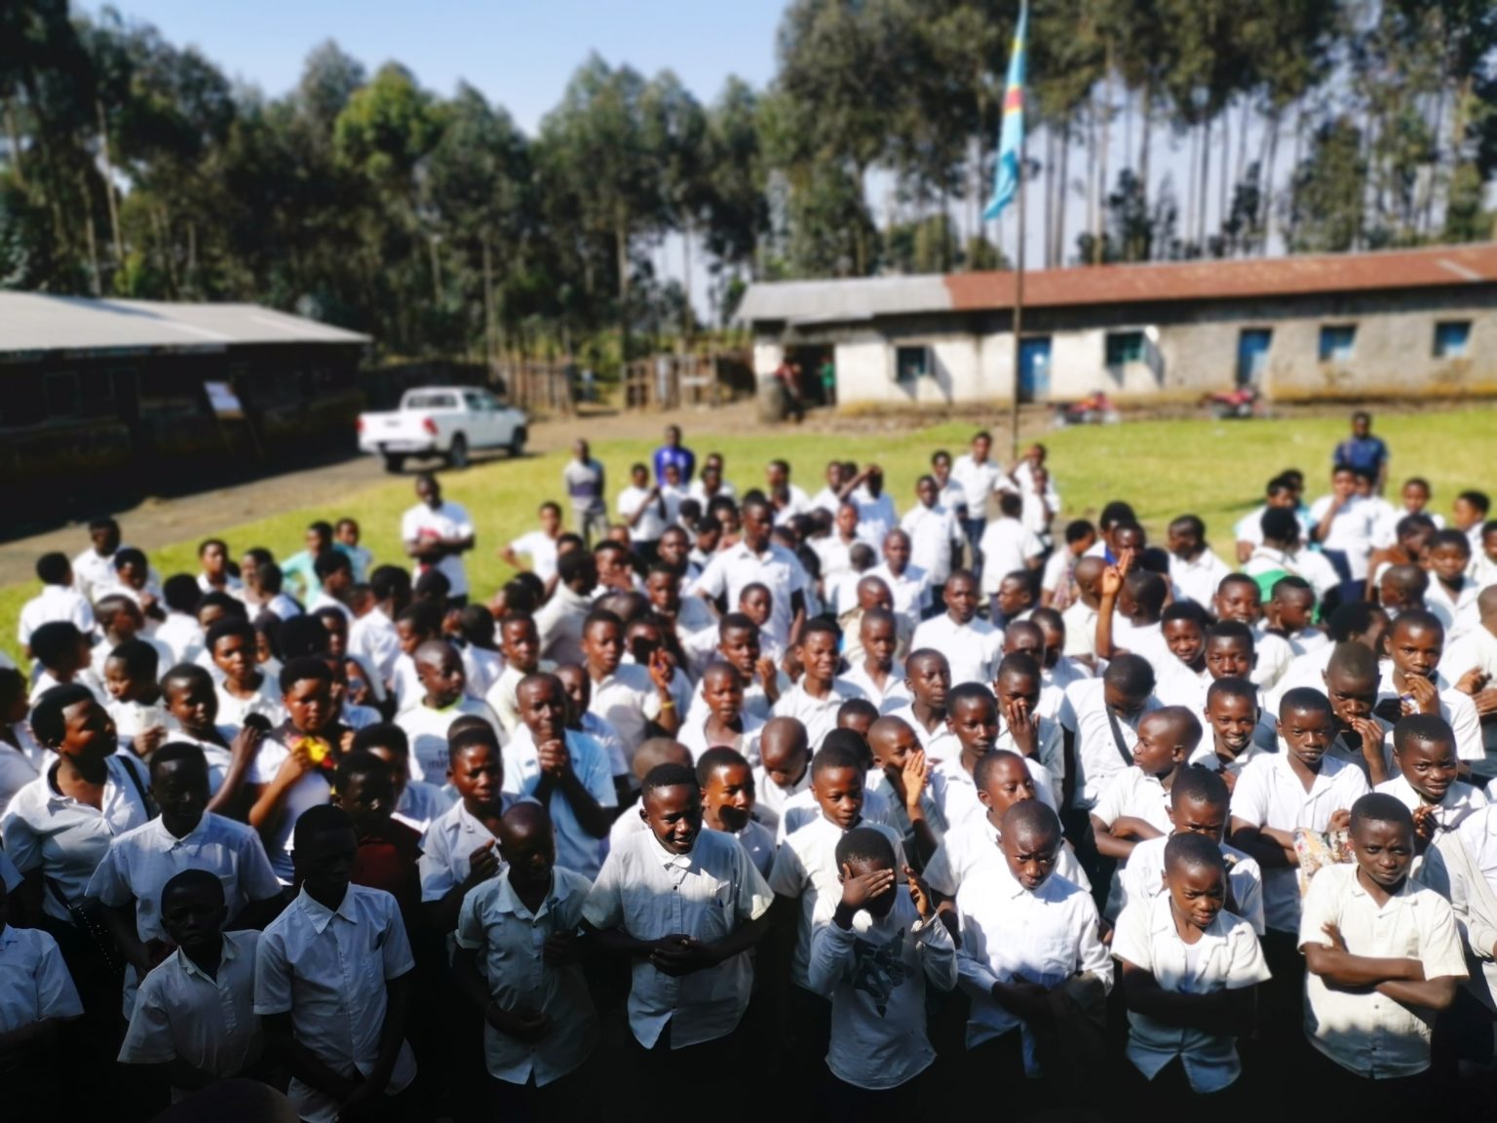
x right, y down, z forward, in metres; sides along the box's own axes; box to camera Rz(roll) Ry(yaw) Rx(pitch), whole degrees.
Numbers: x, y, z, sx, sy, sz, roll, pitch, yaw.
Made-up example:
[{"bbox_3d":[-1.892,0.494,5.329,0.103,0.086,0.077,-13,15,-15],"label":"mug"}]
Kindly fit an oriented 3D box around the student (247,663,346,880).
[{"bbox_3d":[-1.431,1.048,3.925,0.430,1.500,0.320,-10,14,-38],"label":"student"}]

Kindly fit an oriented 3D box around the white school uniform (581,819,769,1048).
[{"bbox_3d":[-0.168,0.982,3.106,0.480,0.610,0.270,-2,11,-2],"label":"white school uniform"}]

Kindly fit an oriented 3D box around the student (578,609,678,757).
[{"bbox_3d":[-0.501,0.926,4.668,0.410,1.515,0.320,-1,11,0],"label":"student"}]

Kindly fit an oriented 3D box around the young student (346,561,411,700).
[{"bbox_3d":[-1.677,0.775,5.443,0.300,1.550,0.420,-10,14,-39],"label":"young student"}]

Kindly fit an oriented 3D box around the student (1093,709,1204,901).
[{"bbox_3d":[1.247,1.152,3.657,0.410,1.463,0.300,0,10,5],"label":"student"}]

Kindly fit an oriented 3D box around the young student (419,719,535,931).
[{"bbox_3d":[-0.737,1.192,3.461,0.400,1.514,0.280,-7,12,-29],"label":"young student"}]

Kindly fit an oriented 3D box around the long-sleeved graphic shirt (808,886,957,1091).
[{"bbox_3d":[0.346,1.102,3.012,0.385,0.540,0.300,1,11,6],"label":"long-sleeved graphic shirt"}]

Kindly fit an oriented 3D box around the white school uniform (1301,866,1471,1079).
[{"bbox_3d":[1.587,1.049,2.954,0.420,0.549,0.270,5,13,26],"label":"white school uniform"}]

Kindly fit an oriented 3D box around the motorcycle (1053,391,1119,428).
[{"bbox_3d":[9.523,-4.345,32.904,1.930,1.050,0.740,0,11,7],"label":"motorcycle"}]

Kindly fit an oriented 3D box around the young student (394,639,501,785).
[{"bbox_3d":[-1.025,0.994,4.136,0.410,1.480,0.260,-6,11,-23],"label":"young student"}]

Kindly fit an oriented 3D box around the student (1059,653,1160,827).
[{"bbox_3d":[1.267,1.055,4.012,0.420,1.530,0.300,2,10,15],"label":"student"}]

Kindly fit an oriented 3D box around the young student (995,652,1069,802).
[{"bbox_3d":[0.919,1.020,3.984,0.400,1.460,0.310,0,11,6],"label":"young student"}]

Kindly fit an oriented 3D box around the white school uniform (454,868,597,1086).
[{"bbox_3d":[-0.588,1.101,3.100,0.390,0.600,0.240,-4,11,-13],"label":"white school uniform"}]

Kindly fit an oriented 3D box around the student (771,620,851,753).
[{"bbox_3d":[0.281,0.918,4.489,0.390,1.440,0.260,-3,11,-9],"label":"student"}]

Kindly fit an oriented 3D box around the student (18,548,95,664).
[{"bbox_3d":[-3.488,0.696,6.041,0.410,1.530,0.270,-1,11,5],"label":"student"}]

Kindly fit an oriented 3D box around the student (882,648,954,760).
[{"bbox_3d":[0.626,1.008,4.034,0.390,1.460,0.260,-2,11,-4],"label":"student"}]

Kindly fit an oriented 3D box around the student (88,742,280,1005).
[{"bbox_3d":[-1.445,1.193,3.163,0.460,1.480,0.280,-6,12,-21],"label":"student"}]

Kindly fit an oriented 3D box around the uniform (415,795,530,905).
[{"bbox_3d":[-0.765,0.949,3.352,0.400,0.570,0.260,-7,12,-27],"label":"uniform"}]

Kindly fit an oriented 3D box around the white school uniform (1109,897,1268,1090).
[{"bbox_3d":[1.146,1.117,3.099,0.410,0.520,0.250,2,10,14],"label":"white school uniform"}]

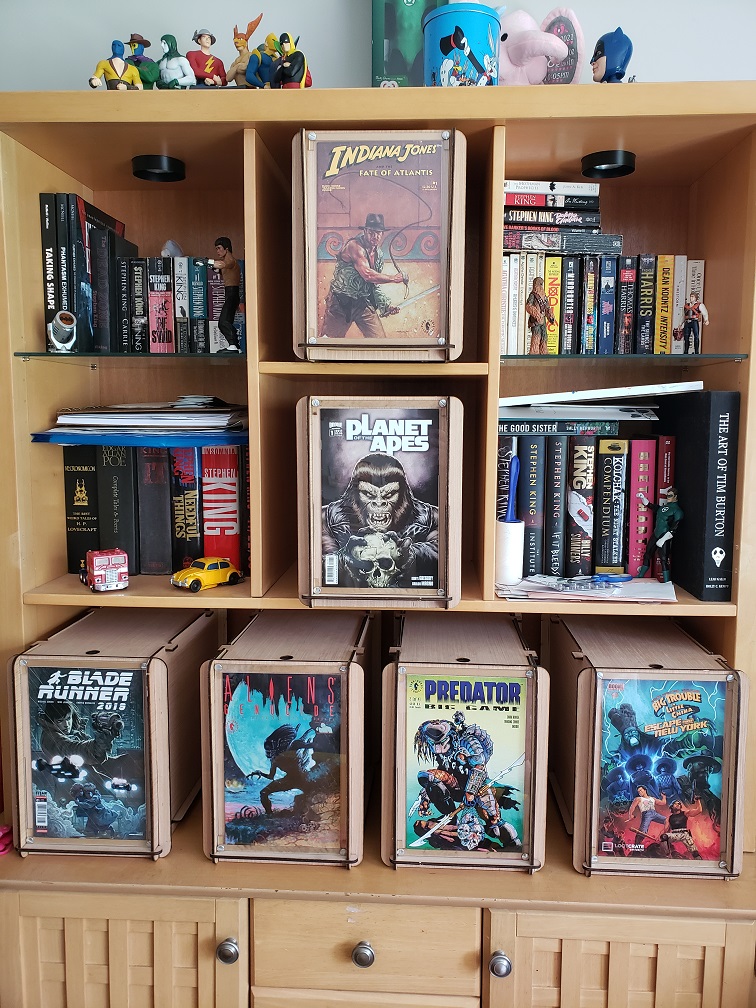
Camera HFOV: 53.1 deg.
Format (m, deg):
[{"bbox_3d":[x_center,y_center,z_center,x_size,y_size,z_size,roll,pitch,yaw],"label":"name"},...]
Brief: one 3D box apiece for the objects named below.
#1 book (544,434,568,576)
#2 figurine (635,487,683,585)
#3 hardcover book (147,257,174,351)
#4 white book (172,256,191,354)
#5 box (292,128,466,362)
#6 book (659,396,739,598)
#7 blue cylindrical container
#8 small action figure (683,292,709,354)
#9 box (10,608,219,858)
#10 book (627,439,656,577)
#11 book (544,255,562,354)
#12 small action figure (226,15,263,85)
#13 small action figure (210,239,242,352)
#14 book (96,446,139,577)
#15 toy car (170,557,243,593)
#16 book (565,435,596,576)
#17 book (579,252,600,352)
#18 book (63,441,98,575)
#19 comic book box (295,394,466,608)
[{"bbox_3d":[0.300,0.004,1.343,0.035,0.243,0.160,1,6,3],"label":"book"},{"bbox_3d":[0.457,0.054,1.228,0.056,0.164,0.050,4,7,33],"label":"figurine"},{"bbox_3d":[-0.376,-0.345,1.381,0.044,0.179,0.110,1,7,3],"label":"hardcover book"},{"bbox_3d":[-0.324,-0.331,1.317,0.026,0.171,0.106,1,6,3],"label":"white book"},{"bbox_3d":[0.008,-0.368,1.198,0.235,0.303,0.375,1,5,2],"label":"box"},{"bbox_3d":[0.516,-0.022,1.246,0.041,0.312,0.245,1,6,3],"label":"book"},{"bbox_3d":[0.128,-0.664,1.172,0.119,0.146,0.119,1,7,3],"label":"blue cylindrical container"},{"bbox_3d":[0.477,-0.271,1.147,0.044,0.095,0.028,2,7,15],"label":"small action figure"},{"bbox_3d":[-0.413,0.357,1.278,0.238,0.306,0.352,1,6,3],"label":"box"},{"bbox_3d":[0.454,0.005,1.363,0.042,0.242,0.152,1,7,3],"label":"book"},{"bbox_3d":[0.292,-0.323,1.304,0.027,0.174,0.107,1,6,3],"label":"book"},{"bbox_3d":[-0.196,-0.648,1.121,0.055,0.146,0.045,5,8,33],"label":"small action figure"},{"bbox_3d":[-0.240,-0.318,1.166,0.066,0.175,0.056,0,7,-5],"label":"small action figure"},{"bbox_3d":[-0.449,-0.001,1.401,0.068,0.238,0.160,1,7,3],"label":"book"},{"bbox_3d":[-0.274,0.109,1.219,0.117,0.048,0.053,-6,9,-43],"label":"toy car"},{"bbox_3d":[0.342,0.005,1.340,0.044,0.243,0.160,1,6,3],"label":"book"},{"bbox_3d":[0.344,-0.322,1.279,0.029,0.171,0.106,1,6,3],"label":"book"},{"bbox_3d":[-0.513,-0.002,1.408,0.061,0.237,0.157,1,7,3],"label":"book"},{"bbox_3d":[0.009,-0.018,1.254,0.233,0.303,0.355,1,7,2],"label":"comic book box"}]

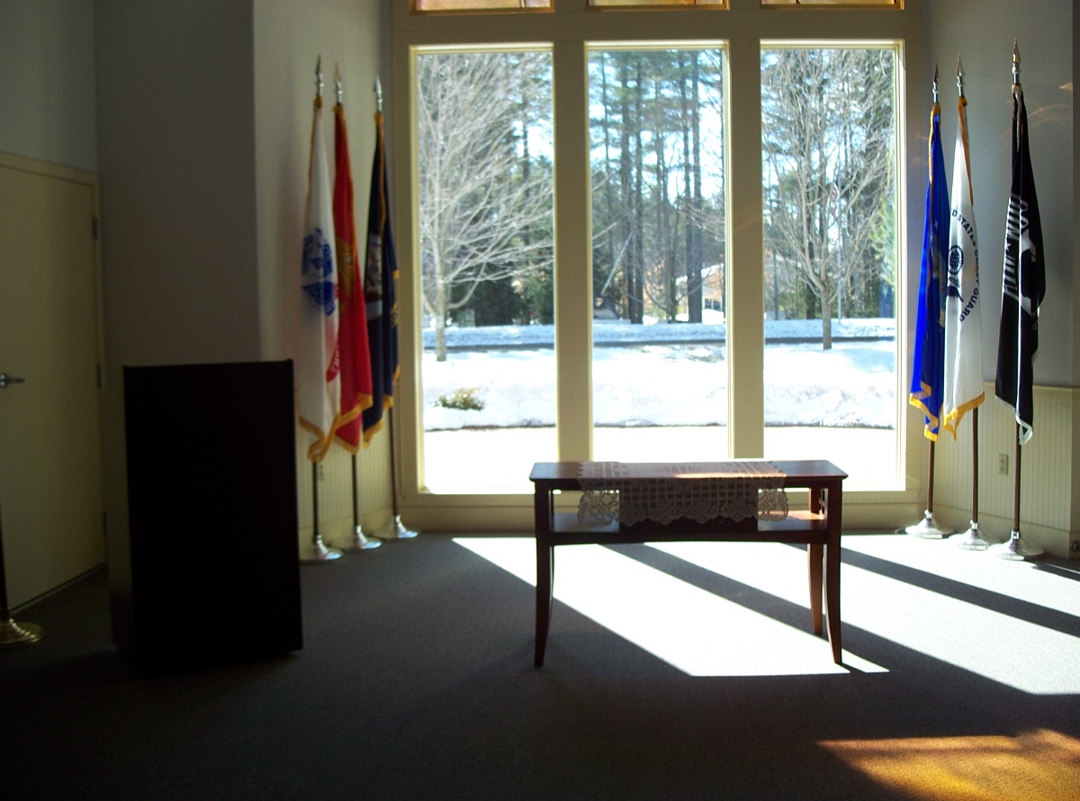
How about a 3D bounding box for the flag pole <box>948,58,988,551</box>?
[{"bbox_3d":[2.395,-0.540,6.480,0.270,2.732,0.270,-3,5,0],"label":"flag pole"}]

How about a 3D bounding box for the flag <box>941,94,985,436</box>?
[{"bbox_3d":[2.377,-0.724,6.455,0.250,1.970,0.220,1,5,20],"label":"flag"}]

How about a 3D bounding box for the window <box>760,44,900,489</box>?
[{"bbox_3d":[1.758,-0.783,6.901,0.850,2.670,0.100,-1,5,2],"label":"window"}]

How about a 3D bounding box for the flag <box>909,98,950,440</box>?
[{"bbox_3d":[2.291,-0.741,6.734,0.250,1.980,0.220,1,5,19],"label":"flag"}]

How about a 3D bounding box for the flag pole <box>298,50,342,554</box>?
[{"bbox_3d":[-1.212,-0.488,6.310,0.270,2.740,0.270,1,5,0],"label":"flag pole"}]

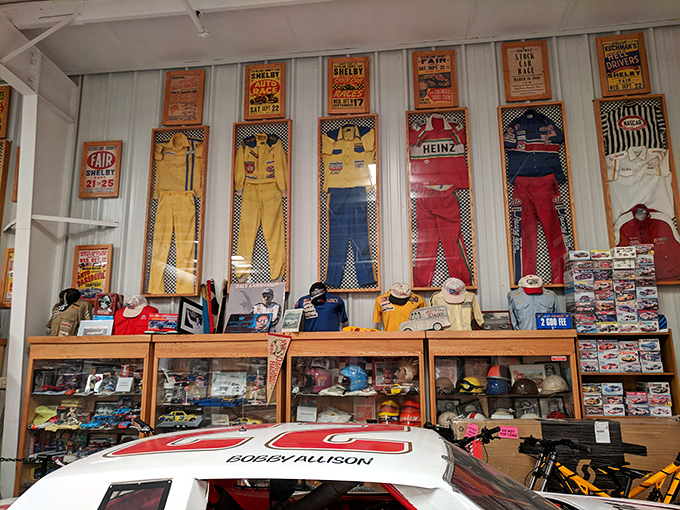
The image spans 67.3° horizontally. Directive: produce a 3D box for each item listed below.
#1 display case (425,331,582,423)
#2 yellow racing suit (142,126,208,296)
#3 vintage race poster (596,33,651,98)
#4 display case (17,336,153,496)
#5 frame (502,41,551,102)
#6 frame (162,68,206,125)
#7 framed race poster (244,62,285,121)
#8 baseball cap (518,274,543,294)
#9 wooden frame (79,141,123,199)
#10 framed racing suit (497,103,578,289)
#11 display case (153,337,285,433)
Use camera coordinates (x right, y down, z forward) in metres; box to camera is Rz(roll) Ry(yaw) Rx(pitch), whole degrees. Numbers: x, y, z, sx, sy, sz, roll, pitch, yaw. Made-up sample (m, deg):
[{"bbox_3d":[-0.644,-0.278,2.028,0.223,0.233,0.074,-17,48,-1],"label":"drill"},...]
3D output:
[{"bbox_3d":[1.373,1.563,4.323,1.210,1.800,0.520,-2,-10,7],"label":"display case"},{"bbox_3d":[-1.737,-0.474,5.398,0.607,1.821,0.078,-1,-10,8],"label":"yellow racing suit"},{"bbox_3d":[2.800,-1.876,5.048,0.435,0.626,0.030,-2,-11,8],"label":"vintage race poster"},{"bbox_3d":[-2.266,1.684,4.804,1.224,1.800,0.550,-2,-11,8],"label":"display case"},{"bbox_3d":[1.902,-1.871,5.197,0.447,0.645,0.027,-2,-10,7],"label":"frame"},{"bbox_3d":[-1.721,-1.738,5.643,0.447,0.645,0.027,-2,-10,7],"label":"frame"},{"bbox_3d":[-0.811,-1.768,5.530,0.447,0.645,0.027,-2,-10,7],"label":"framed race poster"},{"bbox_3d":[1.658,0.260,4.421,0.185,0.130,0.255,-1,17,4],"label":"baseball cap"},{"bbox_3d":[-2.624,-0.942,5.614,0.447,0.645,0.027,-2,-10,7],"label":"wooden frame"},{"bbox_3d":[1.903,-0.589,4.912,0.607,1.821,0.078,-2,-11,8],"label":"framed racing suit"},{"bbox_3d":[-1.045,1.640,4.642,1.218,1.800,0.550,-2,-11,8],"label":"display case"}]

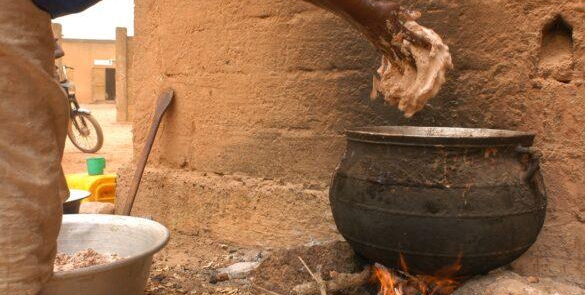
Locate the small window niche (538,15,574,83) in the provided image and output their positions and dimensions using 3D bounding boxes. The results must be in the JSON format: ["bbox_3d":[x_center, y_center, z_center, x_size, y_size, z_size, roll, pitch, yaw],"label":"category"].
[{"bbox_3d":[0.825,-0.297,1.520,0.100,0.205,0.100,5,7,32],"label":"small window niche"}]

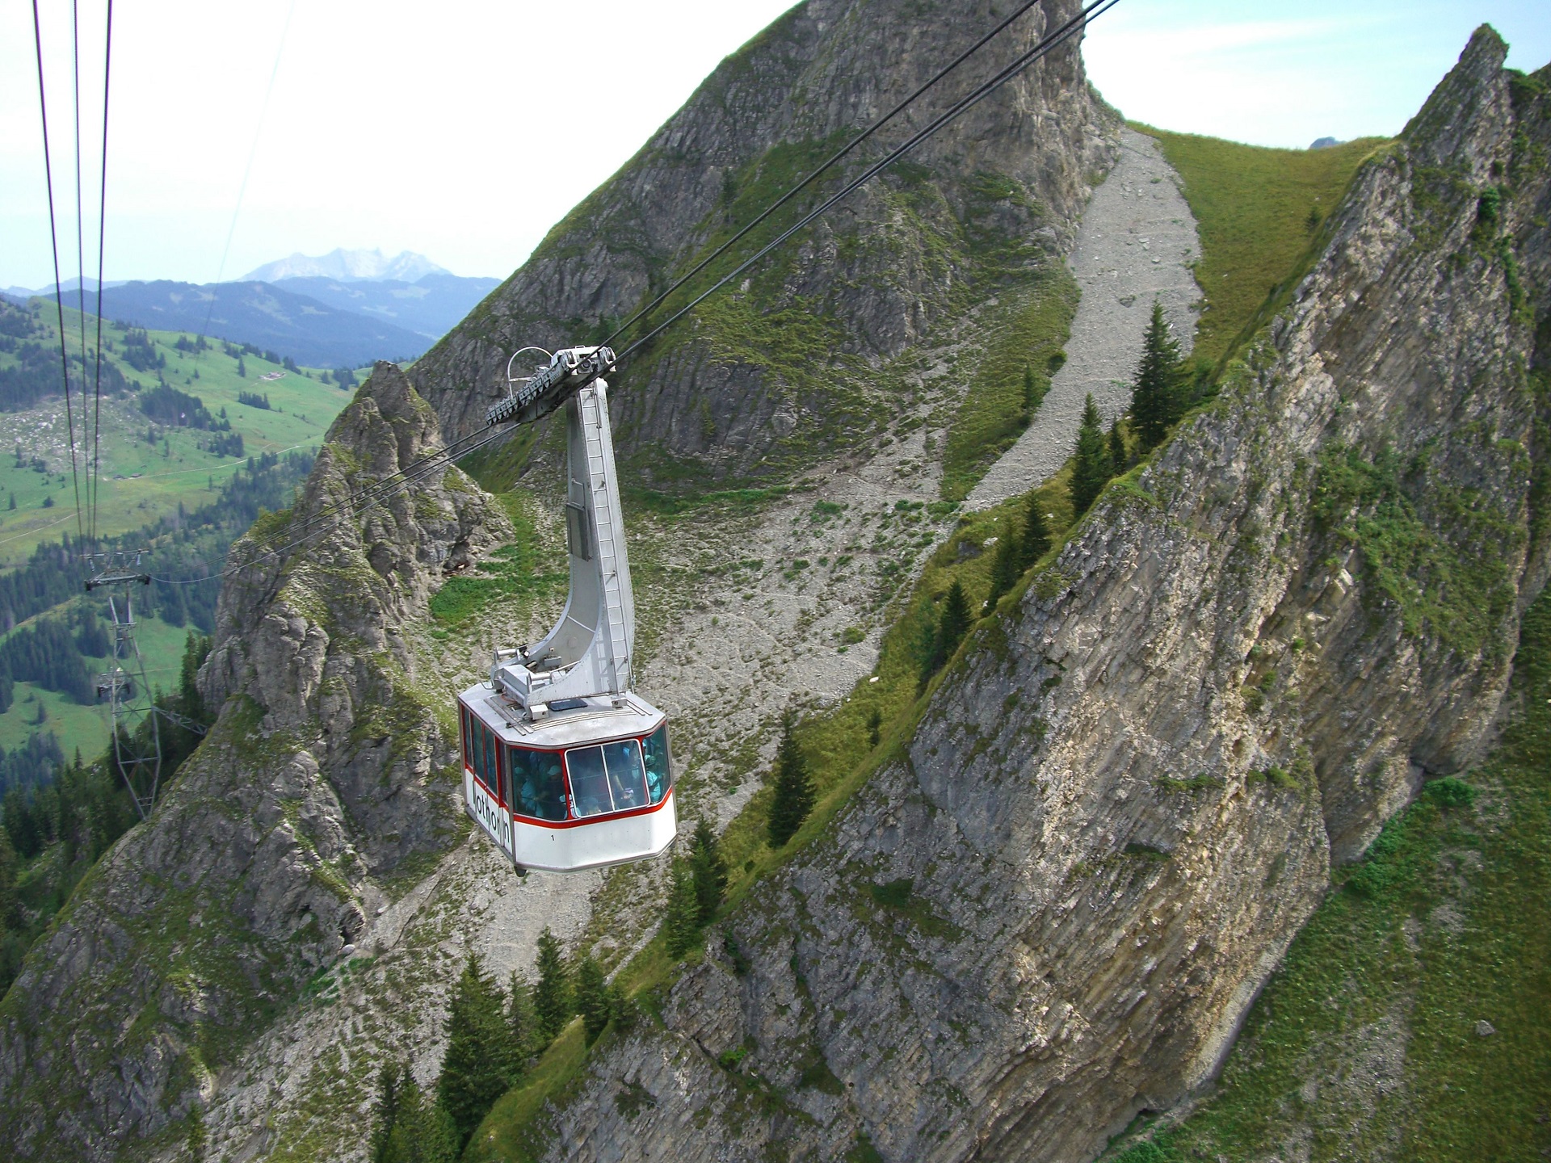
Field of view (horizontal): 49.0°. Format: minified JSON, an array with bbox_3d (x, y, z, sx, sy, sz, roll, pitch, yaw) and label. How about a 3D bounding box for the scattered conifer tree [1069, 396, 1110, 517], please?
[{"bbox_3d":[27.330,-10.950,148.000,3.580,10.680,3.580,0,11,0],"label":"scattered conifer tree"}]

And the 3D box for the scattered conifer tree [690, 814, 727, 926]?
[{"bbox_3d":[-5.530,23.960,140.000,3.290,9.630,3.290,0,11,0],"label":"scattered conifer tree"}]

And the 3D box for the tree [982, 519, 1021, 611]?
[{"bbox_3d":[14.679,-0.979,110.000,2.460,6.110,2.460,0,11,8],"label":"tree"}]

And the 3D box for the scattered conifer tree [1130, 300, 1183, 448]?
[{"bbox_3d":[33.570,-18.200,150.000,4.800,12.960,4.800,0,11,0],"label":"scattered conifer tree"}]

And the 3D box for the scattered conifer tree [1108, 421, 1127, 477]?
[{"bbox_3d":[23.281,-8.999,116.000,1.380,4.000,1.380,0,11,11],"label":"scattered conifer tree"}]

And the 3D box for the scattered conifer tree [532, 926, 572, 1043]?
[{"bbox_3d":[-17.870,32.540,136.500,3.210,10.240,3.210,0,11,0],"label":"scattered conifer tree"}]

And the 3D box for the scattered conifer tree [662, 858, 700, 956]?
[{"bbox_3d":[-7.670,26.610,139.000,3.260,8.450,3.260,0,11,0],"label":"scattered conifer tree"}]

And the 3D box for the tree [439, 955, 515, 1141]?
[{"bbox_3d":[-23.730,37.230,135.000,6.250,16.280,6.250,0,11,0],"label":"tree"}]

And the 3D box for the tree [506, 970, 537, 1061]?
[{"bbox_3d":[-14.198,24.374,95.000,1.790,5.410,1.790,-3,11,-9],"label":"tree"}]

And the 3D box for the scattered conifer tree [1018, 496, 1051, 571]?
[{"bbox_3d":[17.138,-3.149,112.000,2.270,5.400,2.270,0,11,9],"label":"scattered conifer tree"}]

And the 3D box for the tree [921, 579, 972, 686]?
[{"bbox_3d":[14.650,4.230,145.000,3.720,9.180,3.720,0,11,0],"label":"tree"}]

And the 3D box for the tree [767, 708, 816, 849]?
[{"bbox_3d":[0.925,11.672,100.000,2.860,8.240,2.860,-2,10,0],"label":"tree"}]

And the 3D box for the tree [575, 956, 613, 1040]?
[{"bbox_3d":[-10.142,23.326,95.000,2.190,5.320,2.190,-3,11,-7],"label":"tree"}]

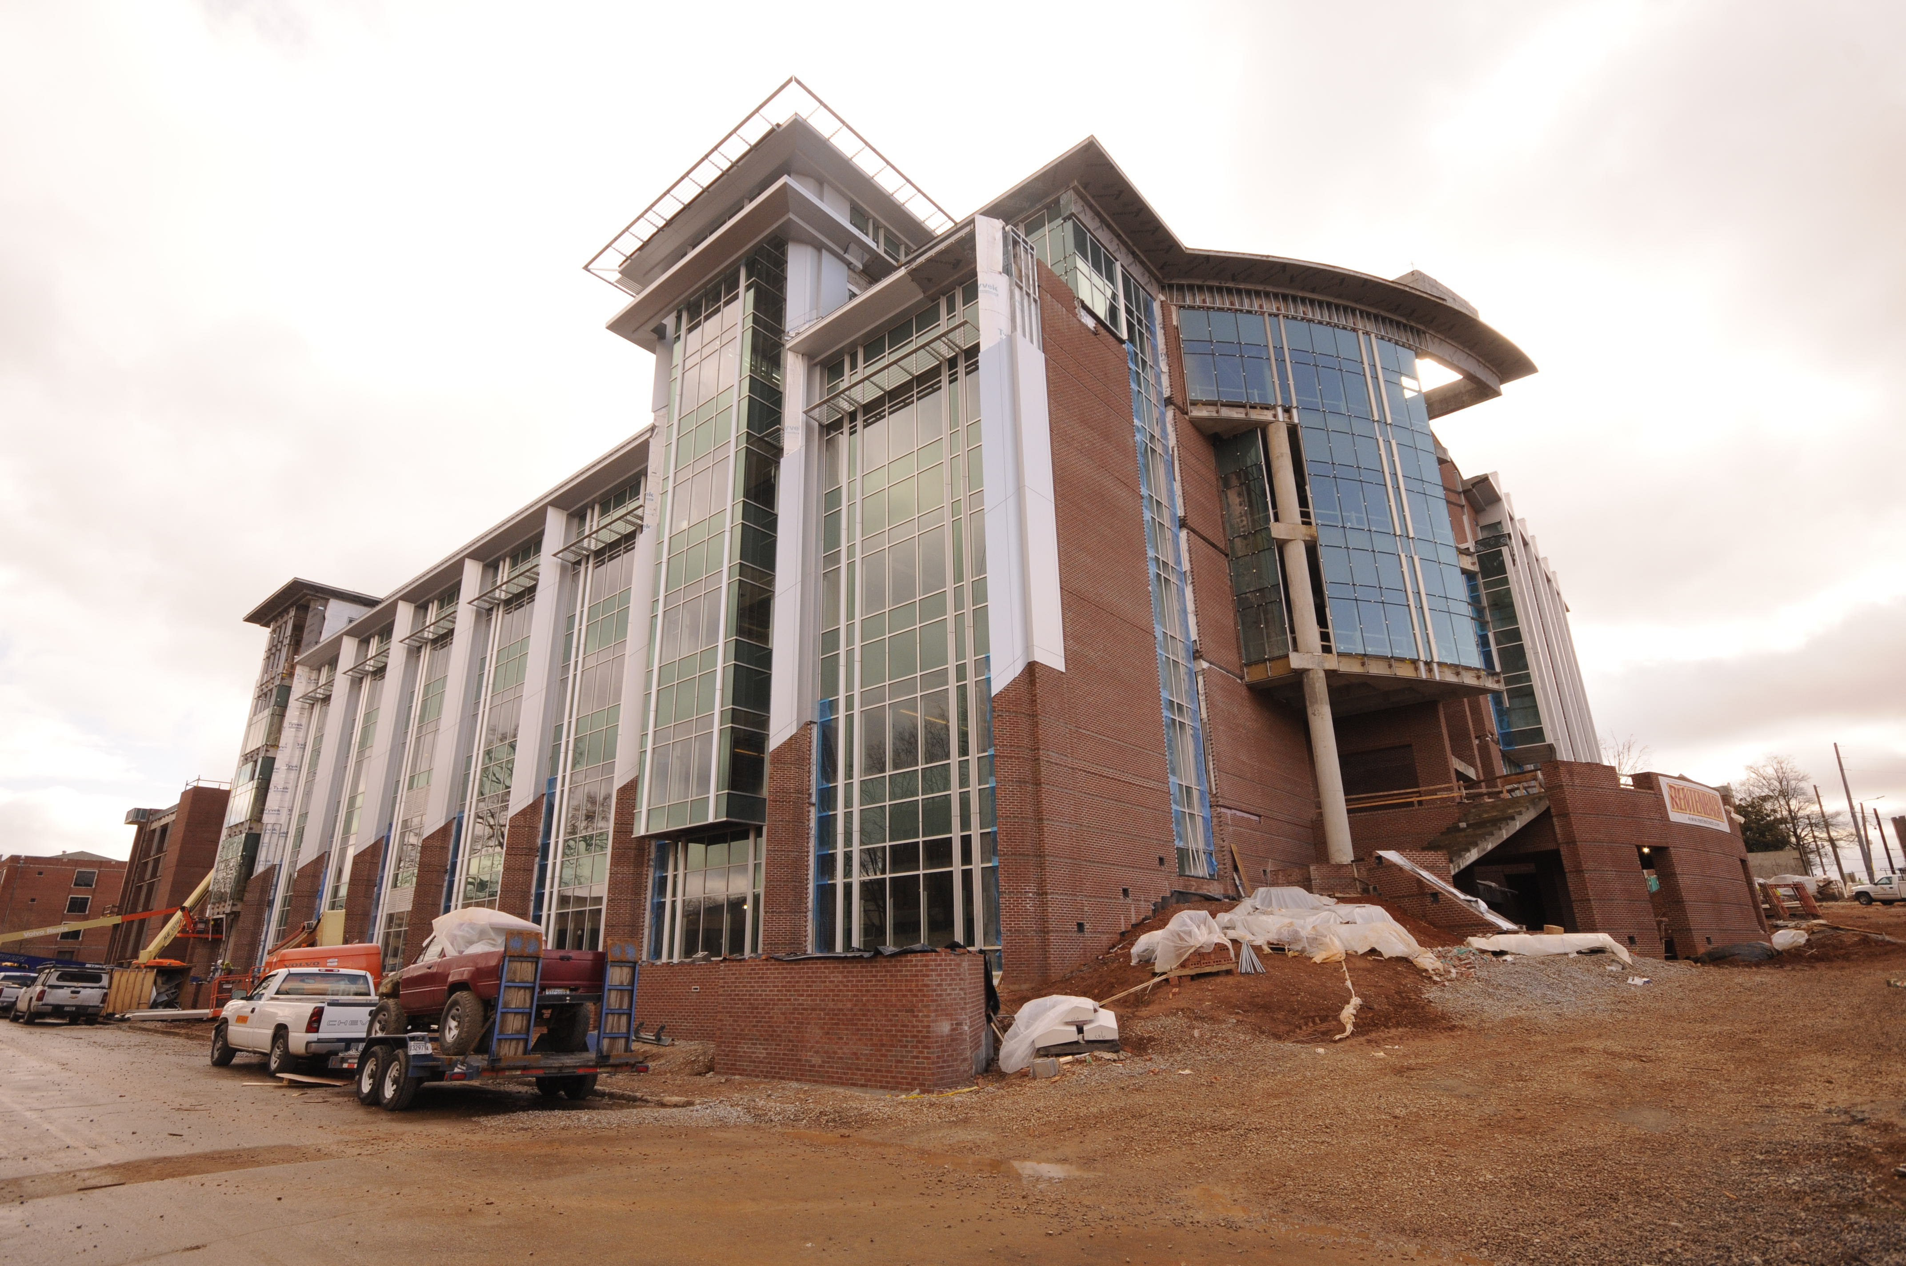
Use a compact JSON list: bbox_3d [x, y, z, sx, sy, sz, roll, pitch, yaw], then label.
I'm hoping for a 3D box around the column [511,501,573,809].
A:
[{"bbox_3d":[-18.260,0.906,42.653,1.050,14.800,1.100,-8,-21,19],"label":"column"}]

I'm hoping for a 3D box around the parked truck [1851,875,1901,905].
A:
[{"bbox_3d":[61.959,16.706,61.788,1.950,1.870,5.400,3,-20,-11],"label":"parked truck"}]

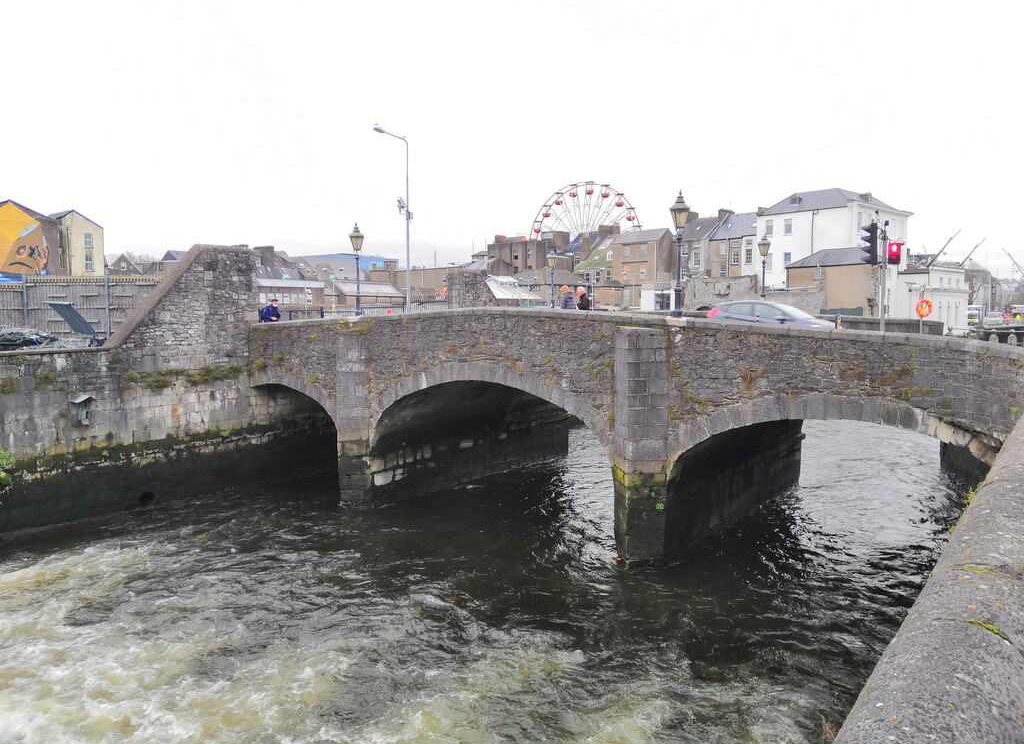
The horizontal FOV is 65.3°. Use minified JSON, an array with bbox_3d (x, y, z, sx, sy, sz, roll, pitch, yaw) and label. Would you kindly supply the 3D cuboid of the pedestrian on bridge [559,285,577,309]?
[{"bbox_3d":[1.527,-1.565,22.246,0.400,1.680,0.500,3,6,37],"label":"pedestrian on bridge"}]

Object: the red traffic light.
[{"bbox_3d":[10.412,-3.221,21.713,0.360,0.620,0.320,2,5,21],"label":"red traffic light"}]

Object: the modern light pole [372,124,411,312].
[{"bbox_3d":[-5.524,-6.357,37.320,0.500,9.460,2.380,3,6,37],"label":"modern light pole"}]

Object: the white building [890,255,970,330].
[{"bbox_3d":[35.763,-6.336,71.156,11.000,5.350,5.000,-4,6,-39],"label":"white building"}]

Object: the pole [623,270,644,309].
[{"bbox_3d":[9.710,-5.638,63.754,2.000,4.740,0.350,3,6,37],"label":"pole"}]

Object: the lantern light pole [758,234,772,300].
[{"bbox_3d":[9.456,-3.679,29.910,0.420,2.950,0.420,-1,5,-15],"label":"lantern light pole"}]

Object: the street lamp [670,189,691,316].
[{"bbox_3d":[3.889,-2.724,18.542,0.420,2.960,0.420,-1,5,-15],"label":"street lamp"}]

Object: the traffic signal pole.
[{"bbox_3d":[10.167,-2.186,21.896,0.200,3.890,0.200,3,6,37],"label":"traffic signal pole"}]

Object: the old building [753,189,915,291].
[{"bbox_3d":[32.464,-11.337,81.047,11.800,13.560,10.300,-4,6,-38],"label":"old building"}]

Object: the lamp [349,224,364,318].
[{"bbox_3d":[-4.879,-3.234,25.255,0.420,2.950,0.420,-1,5,-15],"label":"lamp"}]

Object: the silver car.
[{"bbox_3d":[8.750,-1.628,26.655,4.000,1.480,1.750,3,6,37],"label":"silver car"}]

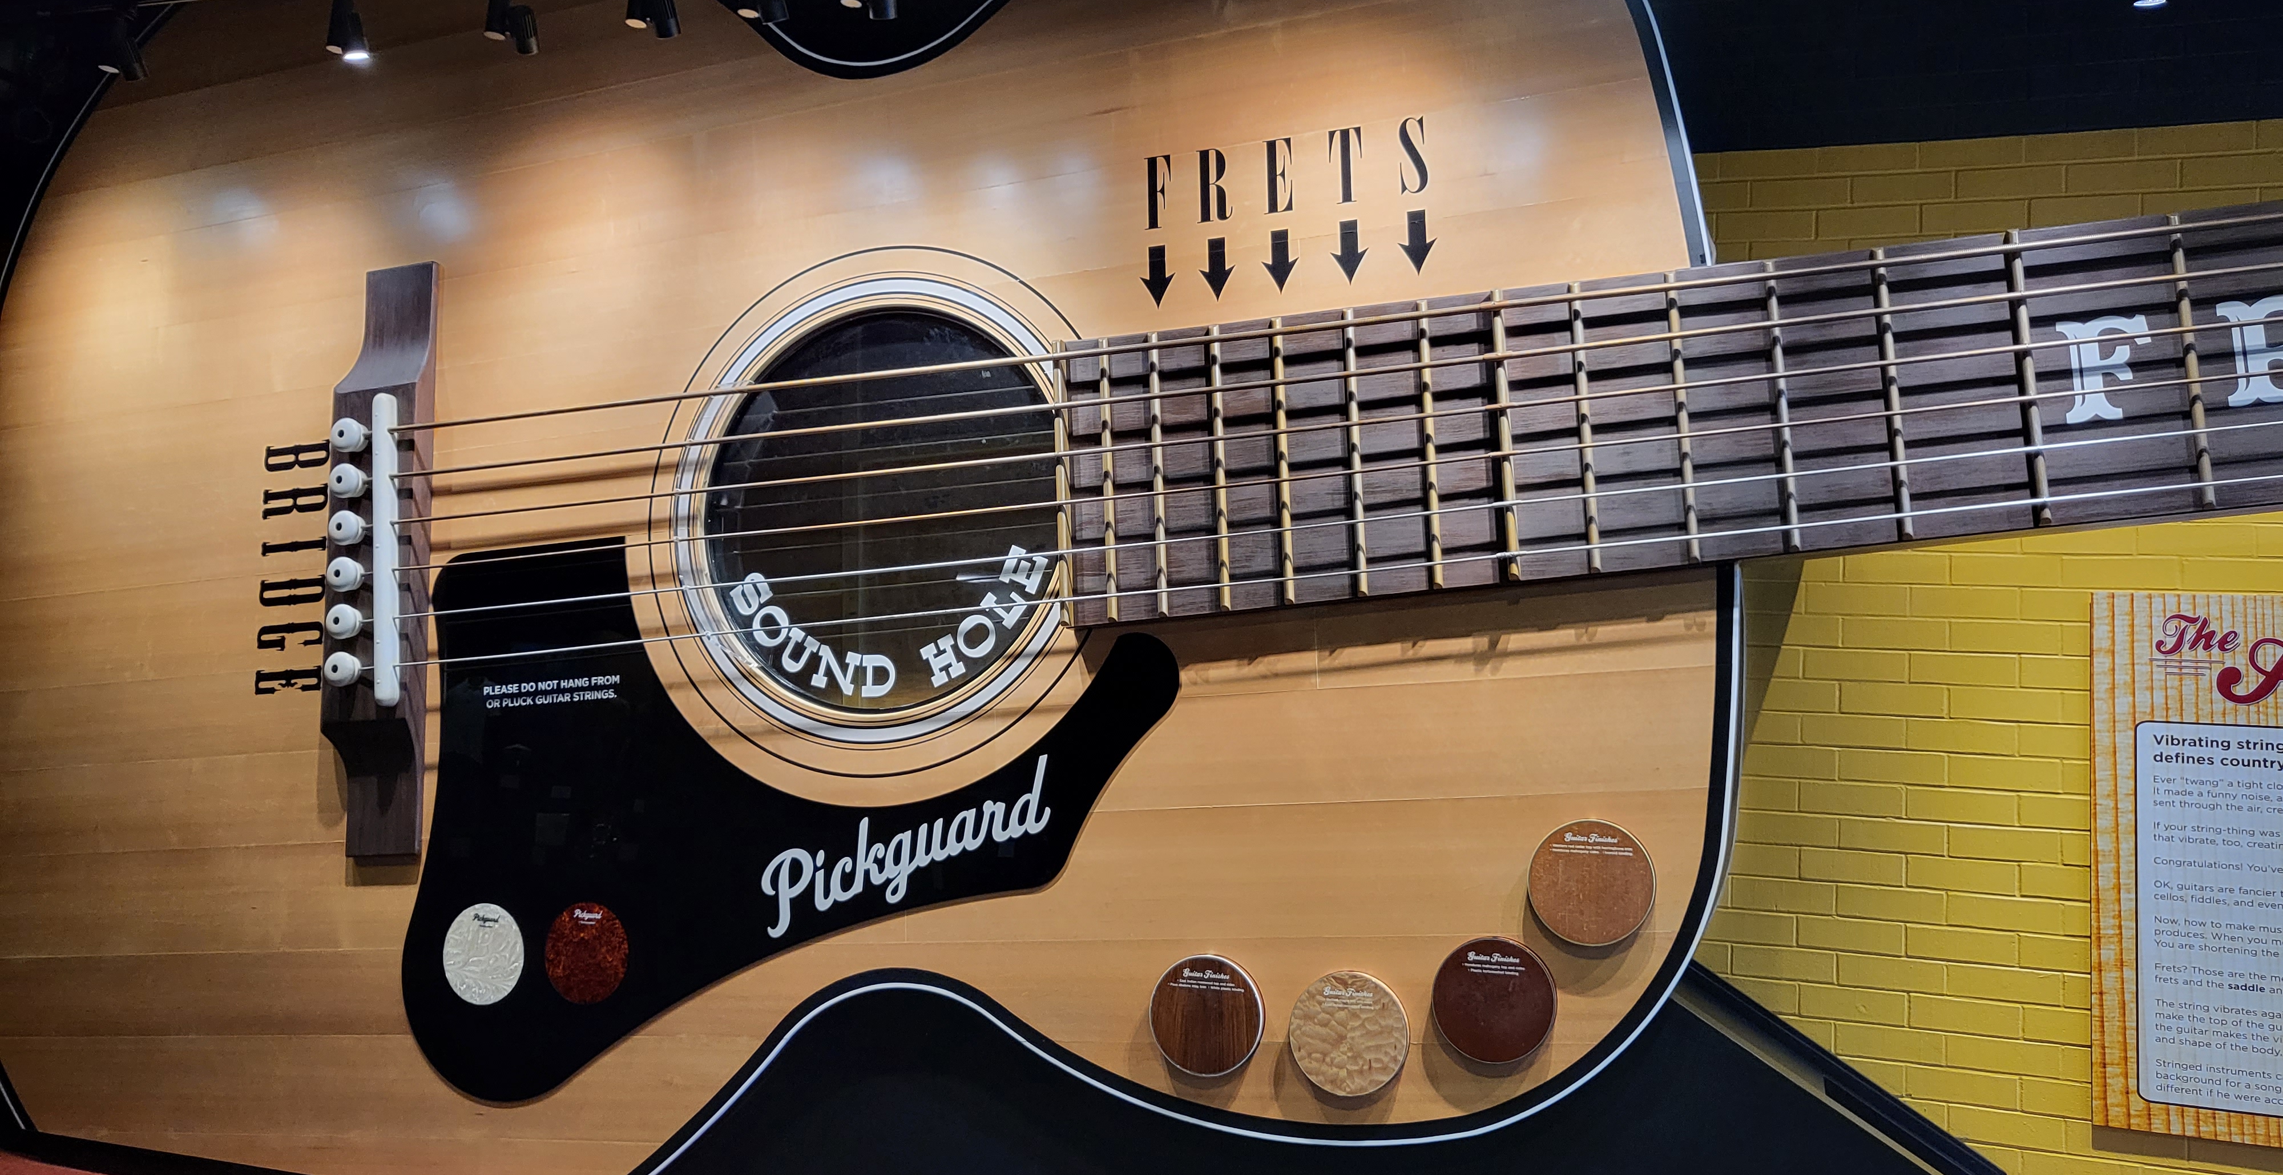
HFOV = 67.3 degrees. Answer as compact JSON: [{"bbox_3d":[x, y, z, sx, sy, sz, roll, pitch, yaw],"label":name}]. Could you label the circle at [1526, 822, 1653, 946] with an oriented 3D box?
[{"bbox_3d":[1.068,0.700,4.052,0.293,0.293,0.038,1,-9,21],"label":"circle"}]

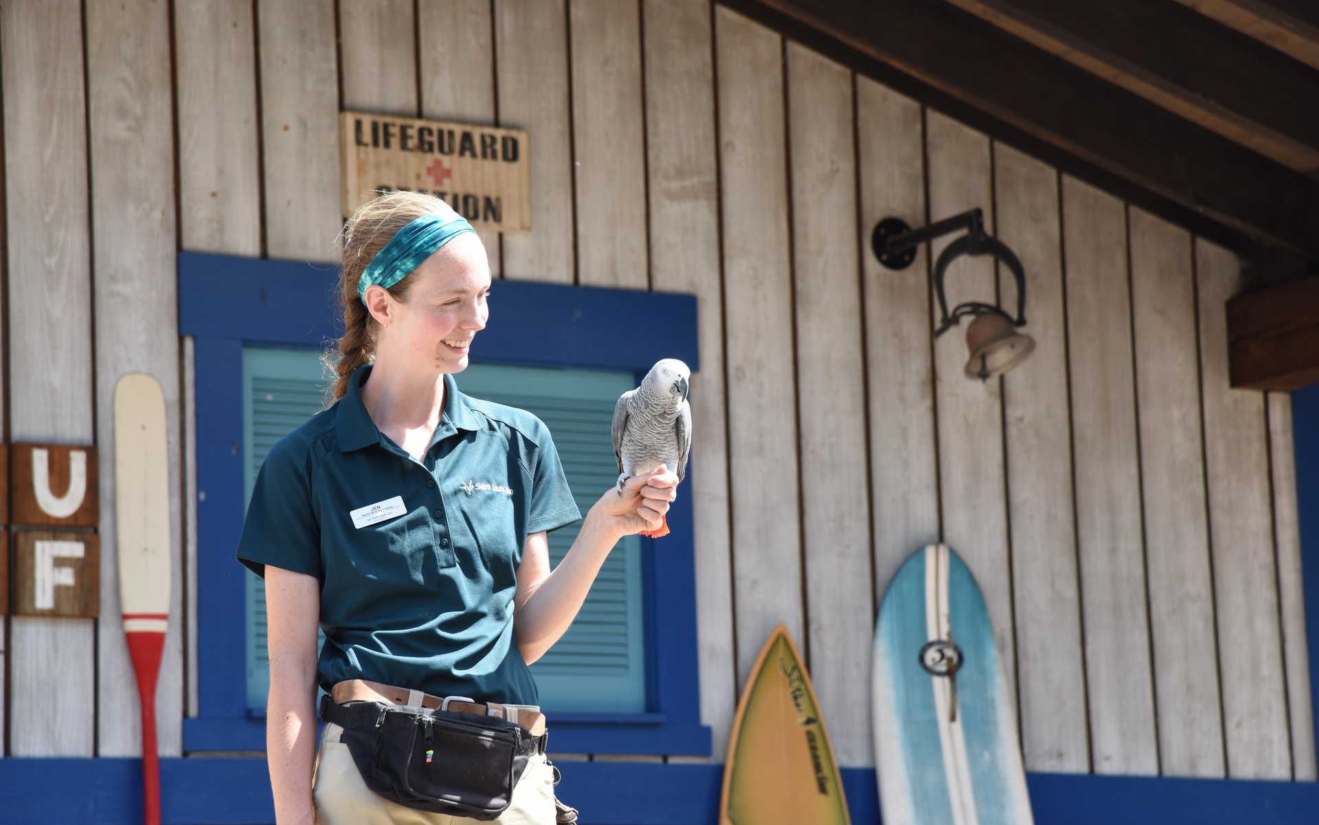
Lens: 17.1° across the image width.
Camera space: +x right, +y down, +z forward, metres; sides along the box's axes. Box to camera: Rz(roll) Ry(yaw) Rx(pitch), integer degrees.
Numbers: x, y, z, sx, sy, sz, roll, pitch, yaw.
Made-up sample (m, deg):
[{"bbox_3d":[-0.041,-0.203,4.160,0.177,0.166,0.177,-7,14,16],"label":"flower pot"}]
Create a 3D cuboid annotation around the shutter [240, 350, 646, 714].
[{"bbox_3d":[-0.611,0.349,12.389,1.303,1.001,0.050,4,-11,-33],"label":"shutter"}]

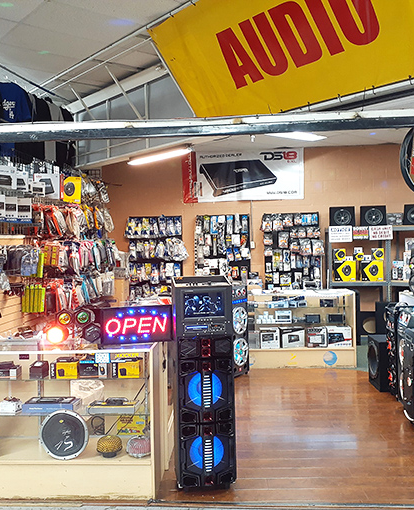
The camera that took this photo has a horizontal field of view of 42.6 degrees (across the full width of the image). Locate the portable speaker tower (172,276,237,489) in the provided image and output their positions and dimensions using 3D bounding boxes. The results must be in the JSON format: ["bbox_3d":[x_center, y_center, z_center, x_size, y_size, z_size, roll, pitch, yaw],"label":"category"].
[{"bbox_3d":[-0.026,0.860,3.743,0.390,1.410,0.320,-1,1,-7],"label":"portable speaker tower"}]

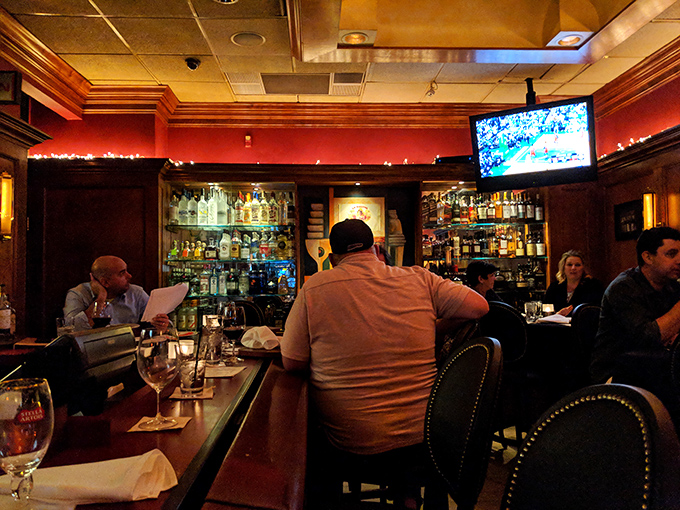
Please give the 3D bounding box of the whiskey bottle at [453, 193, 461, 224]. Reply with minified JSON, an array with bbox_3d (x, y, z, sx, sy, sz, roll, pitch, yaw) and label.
[{"bbox_3d":[1.151,-0.450,5.251,0.083,0.298,0.083,-1,-1,-3],"label":"whiskey bottle"}]

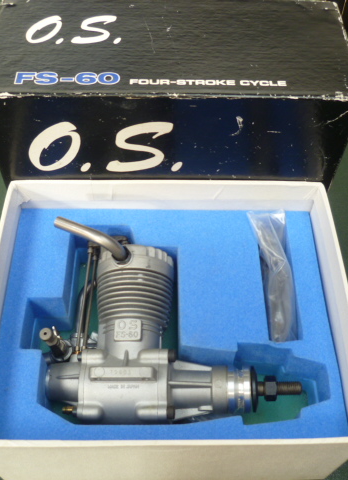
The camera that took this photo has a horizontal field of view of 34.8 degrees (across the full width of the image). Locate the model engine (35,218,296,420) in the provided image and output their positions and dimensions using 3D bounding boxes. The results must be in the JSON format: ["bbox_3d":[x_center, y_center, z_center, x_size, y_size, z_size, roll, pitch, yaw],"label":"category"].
[{"bbox_3d":[-0.001,0.051,0.338,0.149,0.067,0.129,0,56,-2],"label":"model engine"}]

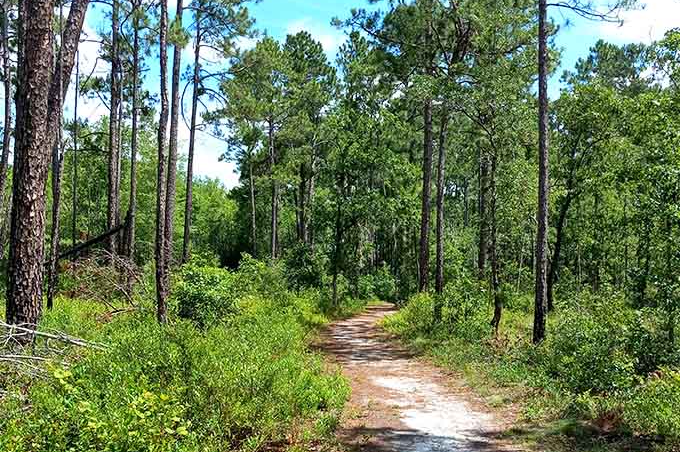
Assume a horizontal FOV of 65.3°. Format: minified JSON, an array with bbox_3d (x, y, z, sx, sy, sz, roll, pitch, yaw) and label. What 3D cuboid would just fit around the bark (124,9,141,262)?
[{"bbox_3d":[-8.656,-3.841,22.319,0.316,10.647,0.274,0,-3,0],"label":"bark"}]

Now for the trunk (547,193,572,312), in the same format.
[{"bbox_3d":[6.474,0.768,15.604,0.294,3.527,0.235,11,-3,0],"label":"trunk"}]

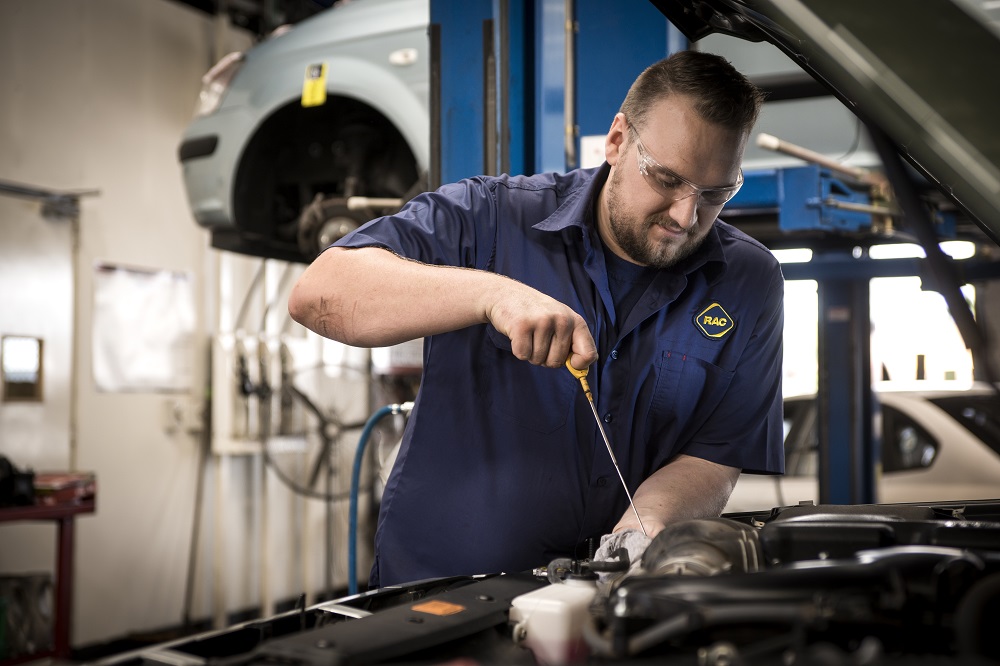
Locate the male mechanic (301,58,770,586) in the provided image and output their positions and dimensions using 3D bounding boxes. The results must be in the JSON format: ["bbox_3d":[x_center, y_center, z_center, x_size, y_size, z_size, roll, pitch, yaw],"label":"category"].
[{"bbox_3d":[0.080,0.500,2.120,0.630,1.730,0.620,1,-3,-16],"label":"male mechanic"}]

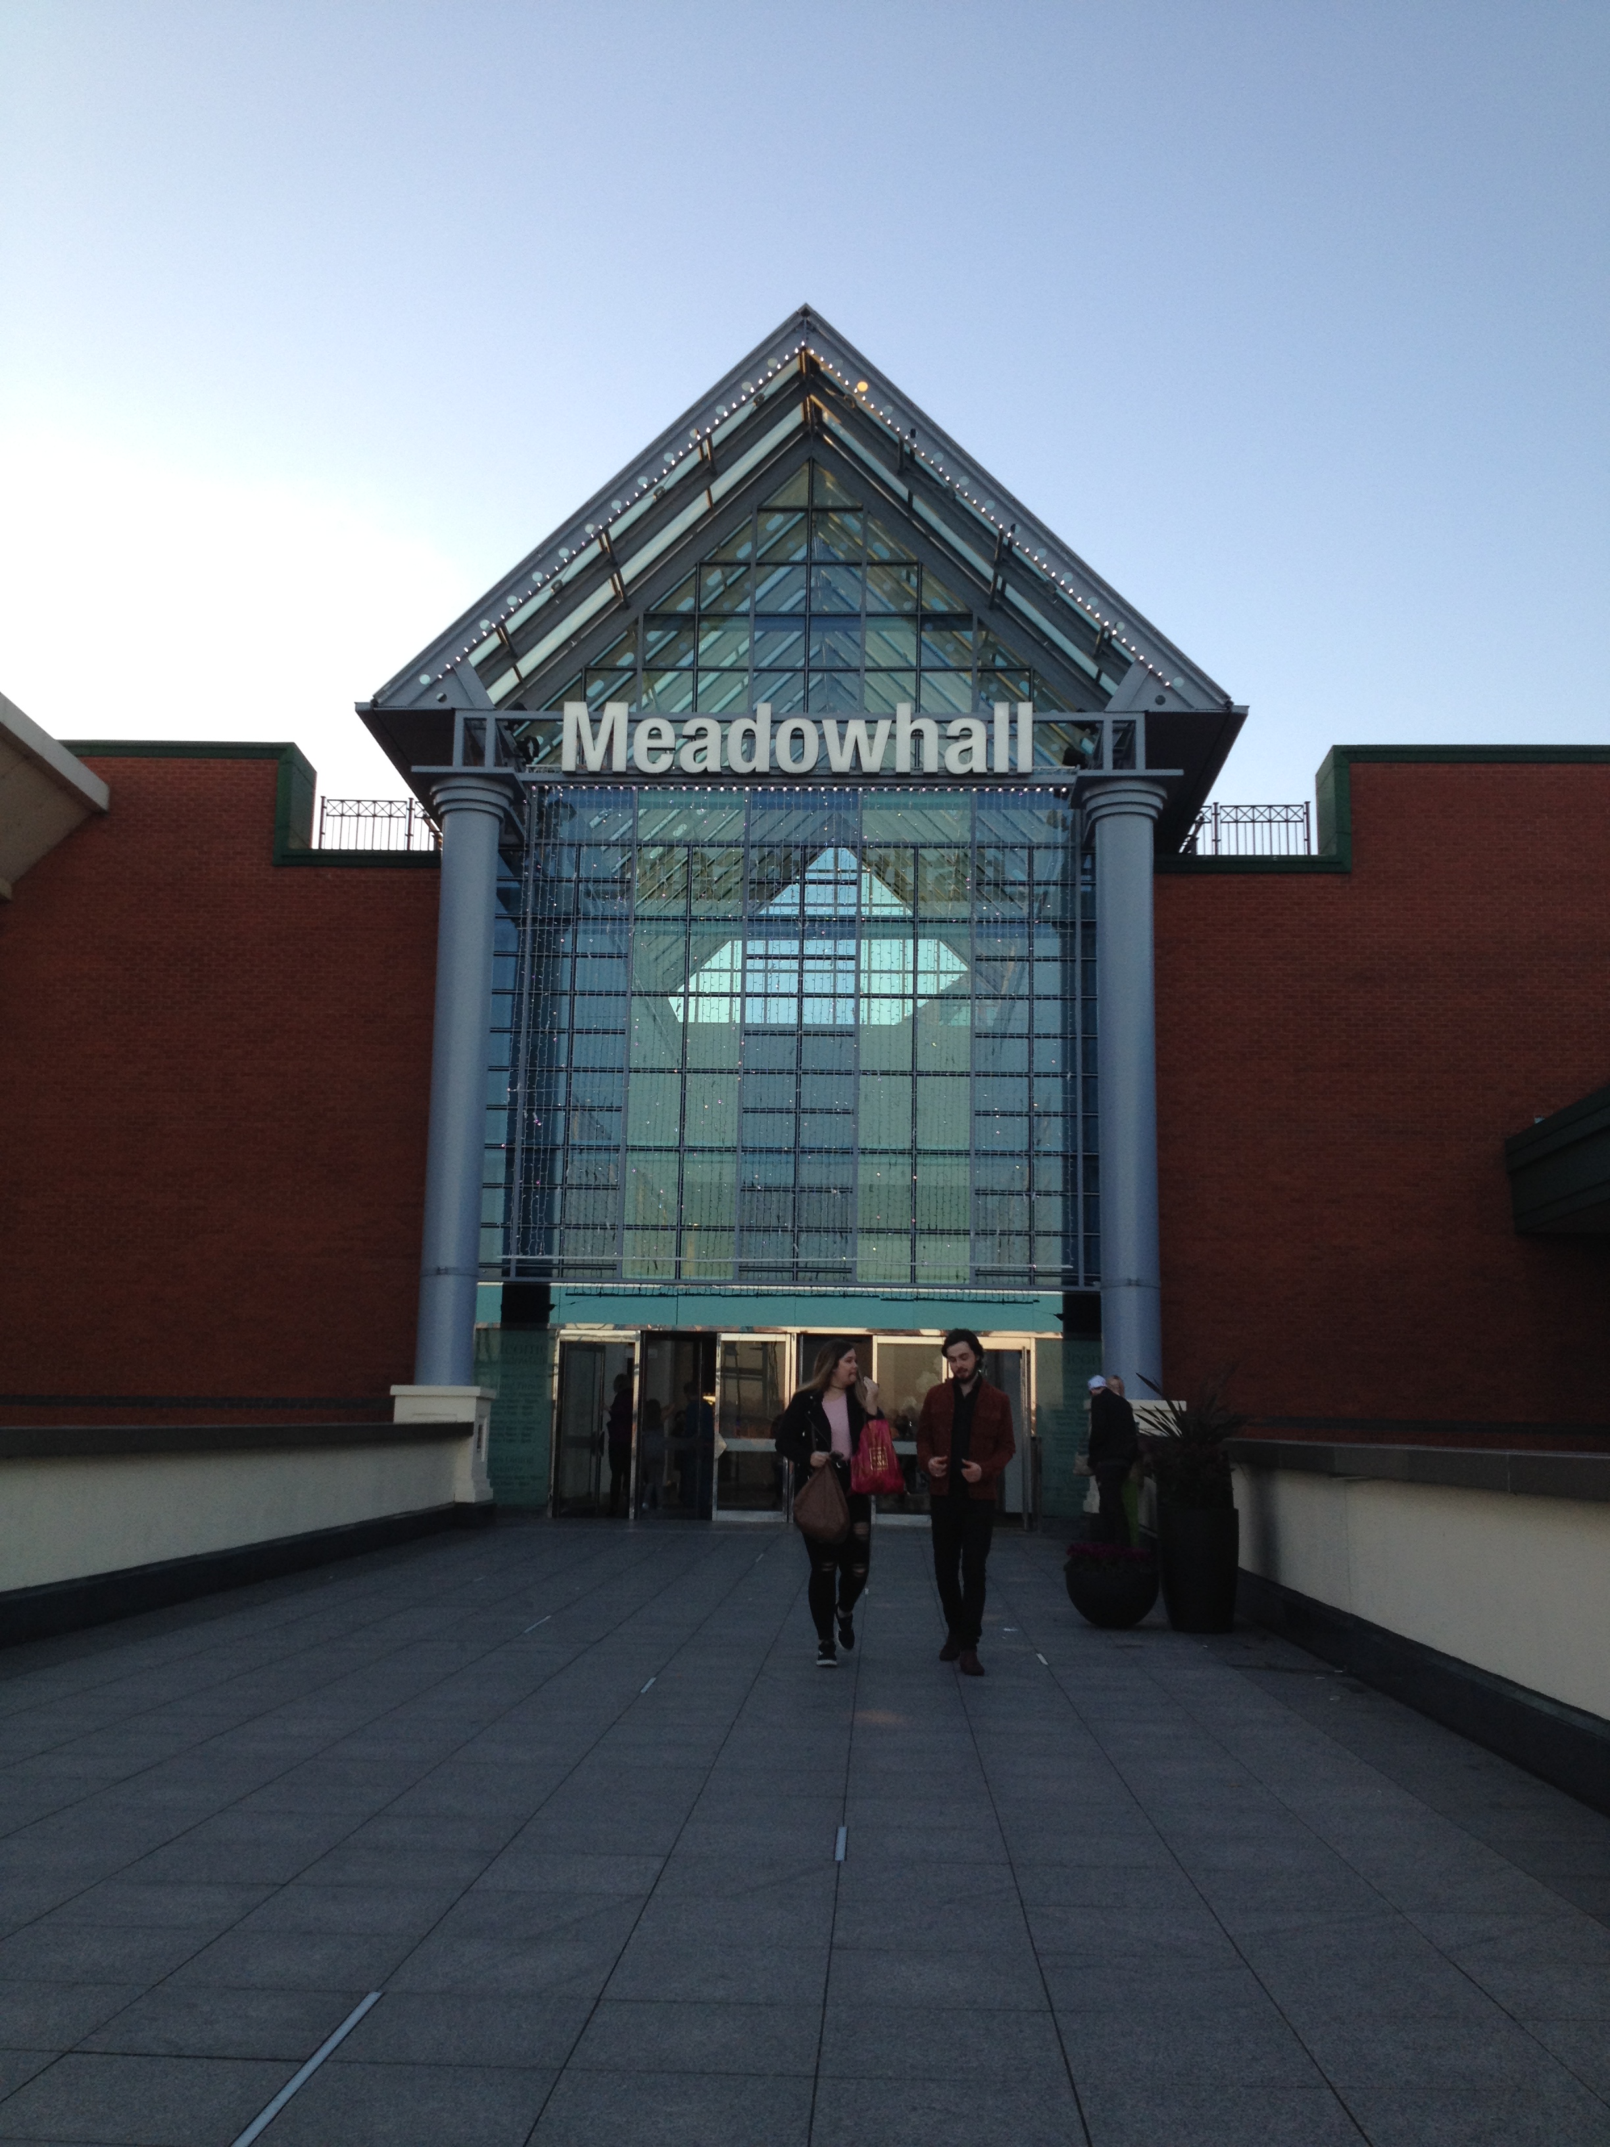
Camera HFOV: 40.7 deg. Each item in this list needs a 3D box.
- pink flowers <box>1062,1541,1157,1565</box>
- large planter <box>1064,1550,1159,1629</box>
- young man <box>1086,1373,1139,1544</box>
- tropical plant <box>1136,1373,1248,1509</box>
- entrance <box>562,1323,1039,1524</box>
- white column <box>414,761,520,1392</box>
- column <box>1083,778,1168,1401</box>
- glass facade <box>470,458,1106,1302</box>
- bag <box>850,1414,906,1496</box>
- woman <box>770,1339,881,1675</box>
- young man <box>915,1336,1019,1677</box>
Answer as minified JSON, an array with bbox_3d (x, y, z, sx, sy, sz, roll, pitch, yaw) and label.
[{"bbox_3d":[1.998,3.153,14.198,0.570,0.180,0.570,1,-11,2],"label":"pink flowers"},{"bbox_3d":[1.994,3.358,14.159,0.605,0.437,0.605,1,-11,2],"label":"large planter"},{"bbox_3d":[2.889,3.722,20.438,0.470,1.720,0.380,11,-15,-43],"label":"young man"},{"bbox_3d":[2.505,2.356,13.974,0.670,0.895,0.640,1,-11,2],"label":"tropical plant"},{"bbox_3d":[-0.152,4.224,26.089,5.829,2.289,0.450,1,-11,2],"label":"entrance"},{"bbox_3d":[-4.146,-0.004,26.115,0.980,7.487,0.980,1,-11,2],"label":"white column"},{"bbox_3d":[3.852,0.093,25.811,0.980,7.496,0.980,1,-11,2],"label":"column"},{"bbox_3d":[-0.196,-2.662,27.122,7.978,10.864,0.400,1,-11,2],"label":"glass facade"},{"bbox_3d":[0.403,2.079,11.854,0.302,0.449,0.140,2,-11,-3],"label":"bag"},{"bbox_3d":[0.137,2.323,11.898,0.562,1.705,0.460,2,-11,-5],"label":"woman"},{"bbox_3d":[0.868,2.258,11.607,0.521,1.765,0.420,1,-11,2],"label":"young man"}]

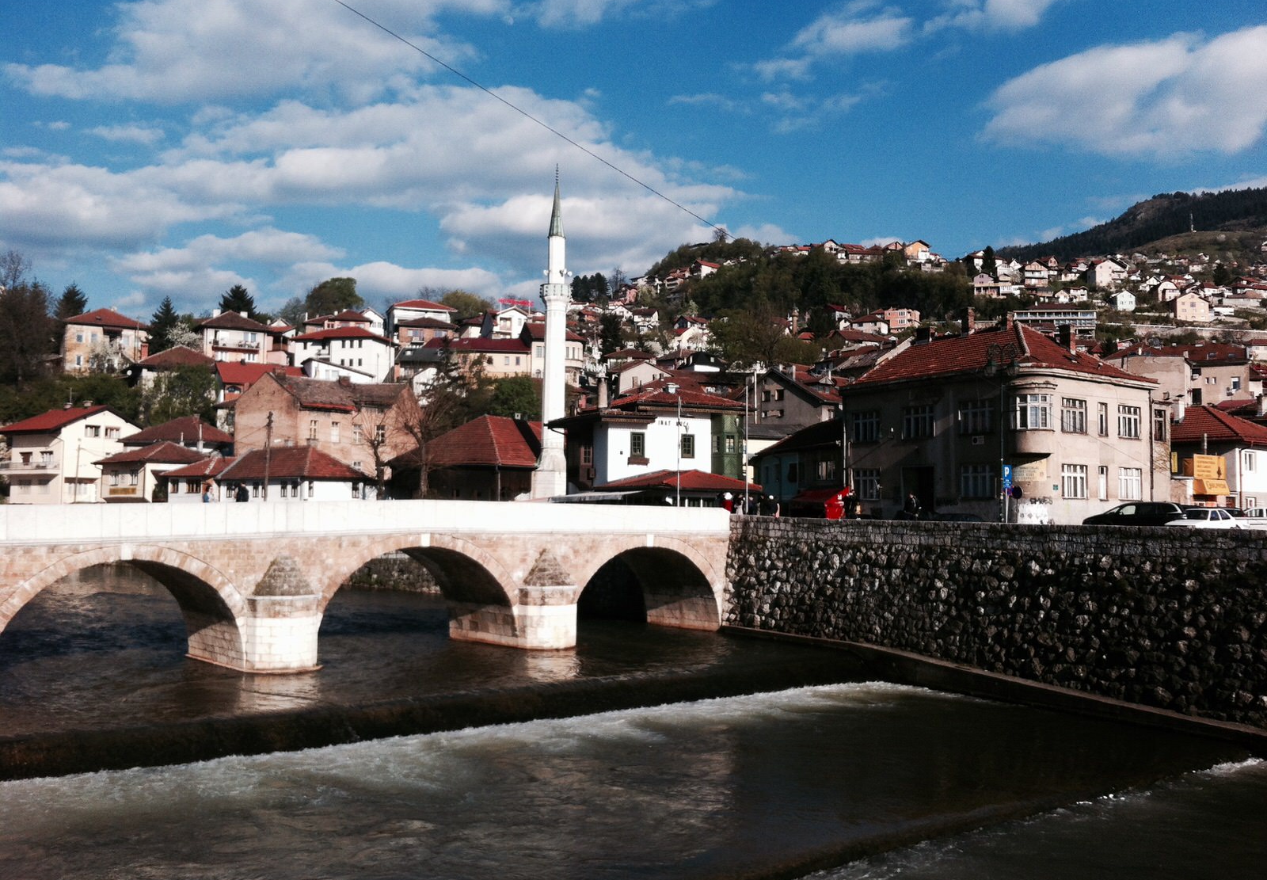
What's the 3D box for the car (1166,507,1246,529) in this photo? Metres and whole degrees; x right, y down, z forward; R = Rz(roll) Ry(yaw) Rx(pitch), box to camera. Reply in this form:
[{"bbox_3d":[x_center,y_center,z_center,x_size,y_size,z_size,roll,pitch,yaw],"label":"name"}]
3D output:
[{"bbox_3d":[24.500,3.650,55.000,4.250,1.400,1.680,2,-3,-37],"label":"car"}]

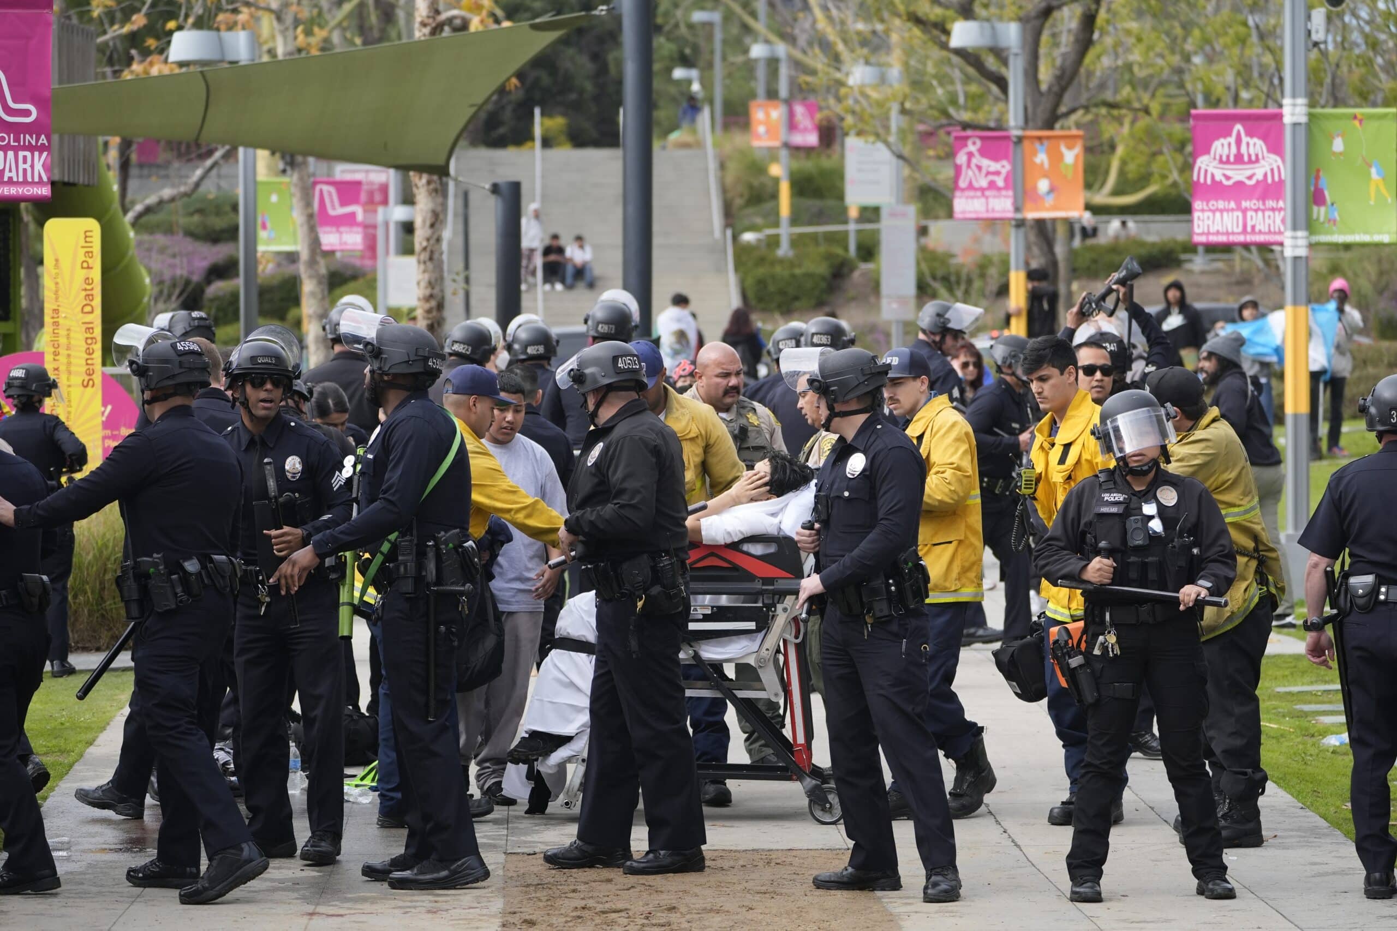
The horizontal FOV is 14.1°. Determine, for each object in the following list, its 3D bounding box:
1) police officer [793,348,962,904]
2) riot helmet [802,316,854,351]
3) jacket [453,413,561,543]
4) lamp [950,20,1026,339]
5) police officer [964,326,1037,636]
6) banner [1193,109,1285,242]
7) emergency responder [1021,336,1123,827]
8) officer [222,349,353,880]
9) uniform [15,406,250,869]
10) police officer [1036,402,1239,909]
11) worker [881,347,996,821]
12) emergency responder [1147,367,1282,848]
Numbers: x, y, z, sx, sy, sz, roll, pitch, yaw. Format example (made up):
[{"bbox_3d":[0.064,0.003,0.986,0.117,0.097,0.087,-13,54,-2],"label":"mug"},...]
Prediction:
[{"bbox_3d":[0.594,0.535,19.100,0.480,1.850,0.540,-1,1,-30],"label":"police officer"},{"bbox_3d":[0.628,-0.611,27.500,0.270,0.240,0.320,0,1,16],"label":"riot helmet"},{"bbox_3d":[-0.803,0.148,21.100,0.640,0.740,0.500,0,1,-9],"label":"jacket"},{"bbox_3d":[2.854,-2.312,56.000,0.750,4.200,0.320,0,1,0],"label":"lamp"},{"bbox_3d":[1.716,0.158,32.100,0.430,1.780,0.500,1,1,29],"label":"police officer"},{"bbox_3d":[3.687,-1.967,38.700,0.640,0.930,0.030,0,1,0],"label":"banner"},{"bbox_3d":[1.400,0.433,21.100,0.550,1.830,0.460,1,1,34],"label":"emergency responder"},{"bbox_3d":[-1.470,0.467,20.050,0.510,1.860,0.380,1,1,29],"label":"officer"},{"bbox_3d":[-1.881,0.575,18.900,0.740,1.550,0.520,0,1,22],"label":"uniform"},{"bbox_3d":[1.437,0.596,18.650,0.660,1.690,0.460,0,1,-2],"label":"police officer"},{"bbox_3d":[0.907,0.448,21.650,0.470,1.800,0.530,-1,1,-26],"label":"worker"},{"bbox_3d":[1.852,0.513,20.650,0.550,1.750,0.530,0,1,18],"label":"emergency responder"}]

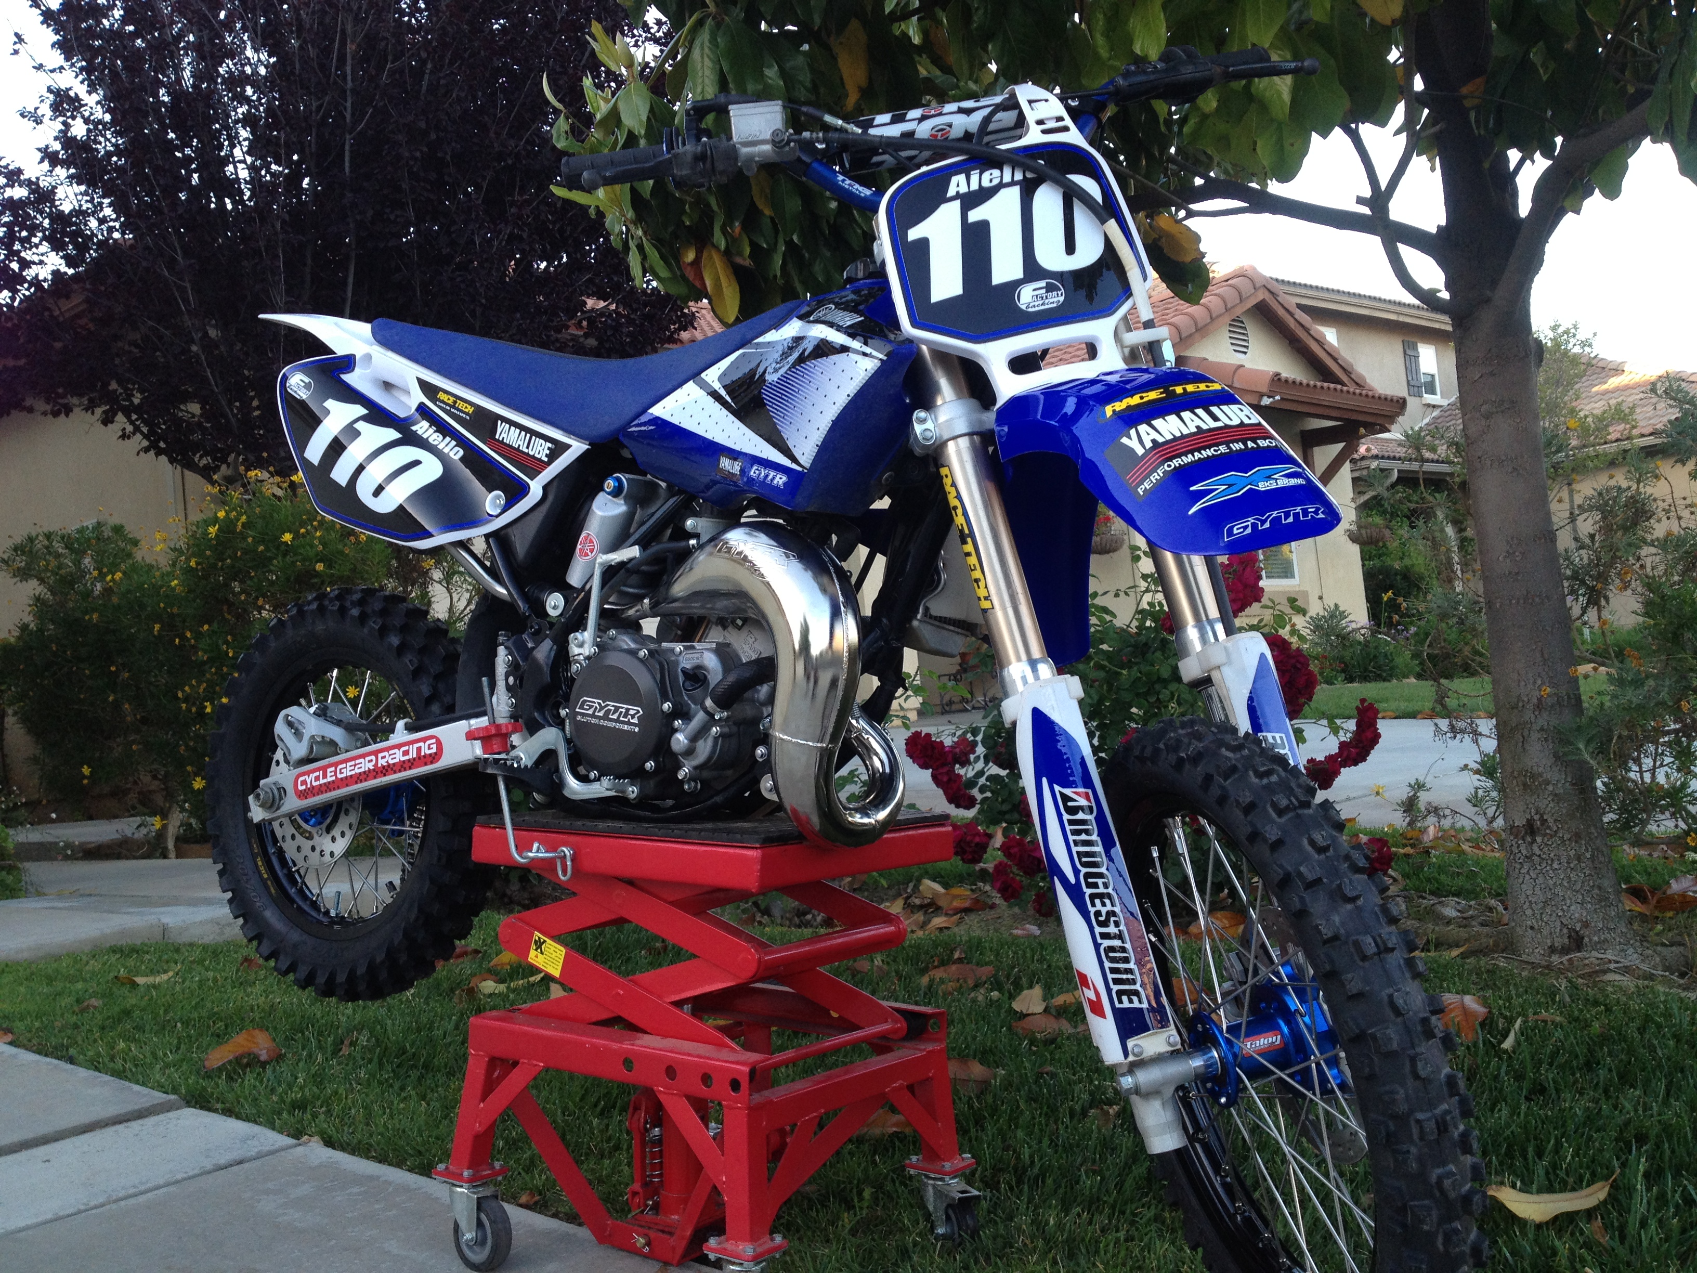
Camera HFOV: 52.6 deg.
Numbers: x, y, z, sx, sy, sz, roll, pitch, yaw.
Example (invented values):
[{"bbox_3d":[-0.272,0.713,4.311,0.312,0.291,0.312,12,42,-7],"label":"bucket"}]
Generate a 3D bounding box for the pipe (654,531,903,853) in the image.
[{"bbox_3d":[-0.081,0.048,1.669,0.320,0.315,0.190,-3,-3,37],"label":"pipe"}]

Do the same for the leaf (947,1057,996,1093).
[{"bbox_3d":[0.169,0.639,2.500,0.105,0.035,0.065,-2,-2,-6],"label":"leaf"}]

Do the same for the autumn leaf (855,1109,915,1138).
[{"bbox_3d":[0.050,0.666,2.350,0.105,0.038,0.080,-2,-2,0],"label":"autumn leaf"}]

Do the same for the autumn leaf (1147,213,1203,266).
[{"bbox_3d":[0.551,-0.672,2.900,0.090,0.085,0.050,-6,-3,0],"label":"autumn leaf"}]

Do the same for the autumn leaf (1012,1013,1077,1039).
[{"bbox_3d":[0.342,0.680,3.000,0.115,0.035,0.070,-2,-2,0],"label":"autumn leaf"}]

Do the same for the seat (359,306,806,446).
[{"bbox_3d":[-0.319,-0.307,2.000,0.650,0.170,0.190,9,4,36],"label":"seat"}]

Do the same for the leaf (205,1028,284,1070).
[{"bbox_3d":[-0.935,0.636,2.650,0.120,0.050,0.065,-2,-2,-12],"label":"leaf"}]

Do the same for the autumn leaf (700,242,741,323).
[{"bbox_3d":[-0.215,-0.592,2.880,0.058,0.145,0.025,-15,-5,-6],"label":"autumn leaf"}]

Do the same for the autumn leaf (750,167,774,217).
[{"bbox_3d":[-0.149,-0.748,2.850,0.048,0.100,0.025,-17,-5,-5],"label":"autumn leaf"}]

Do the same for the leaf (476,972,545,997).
[{"bbox_3d":[-0.611,0.632,3.120,0.130,0.030,0.050,-2,-2,-21],"label":"leaf"}]

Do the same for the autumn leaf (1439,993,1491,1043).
[{"bbox_3d":[0.996,0.618,2.780,0.090,0.065,0.060,-2,-2,-6],"label":"autumn leaf"}]

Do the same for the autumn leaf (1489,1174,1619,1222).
[{"bbox_3d":[0.802,0.642,1.960,0.150,0.035,0.050,-2,-2,-6],"label":"autumn leaf"}]

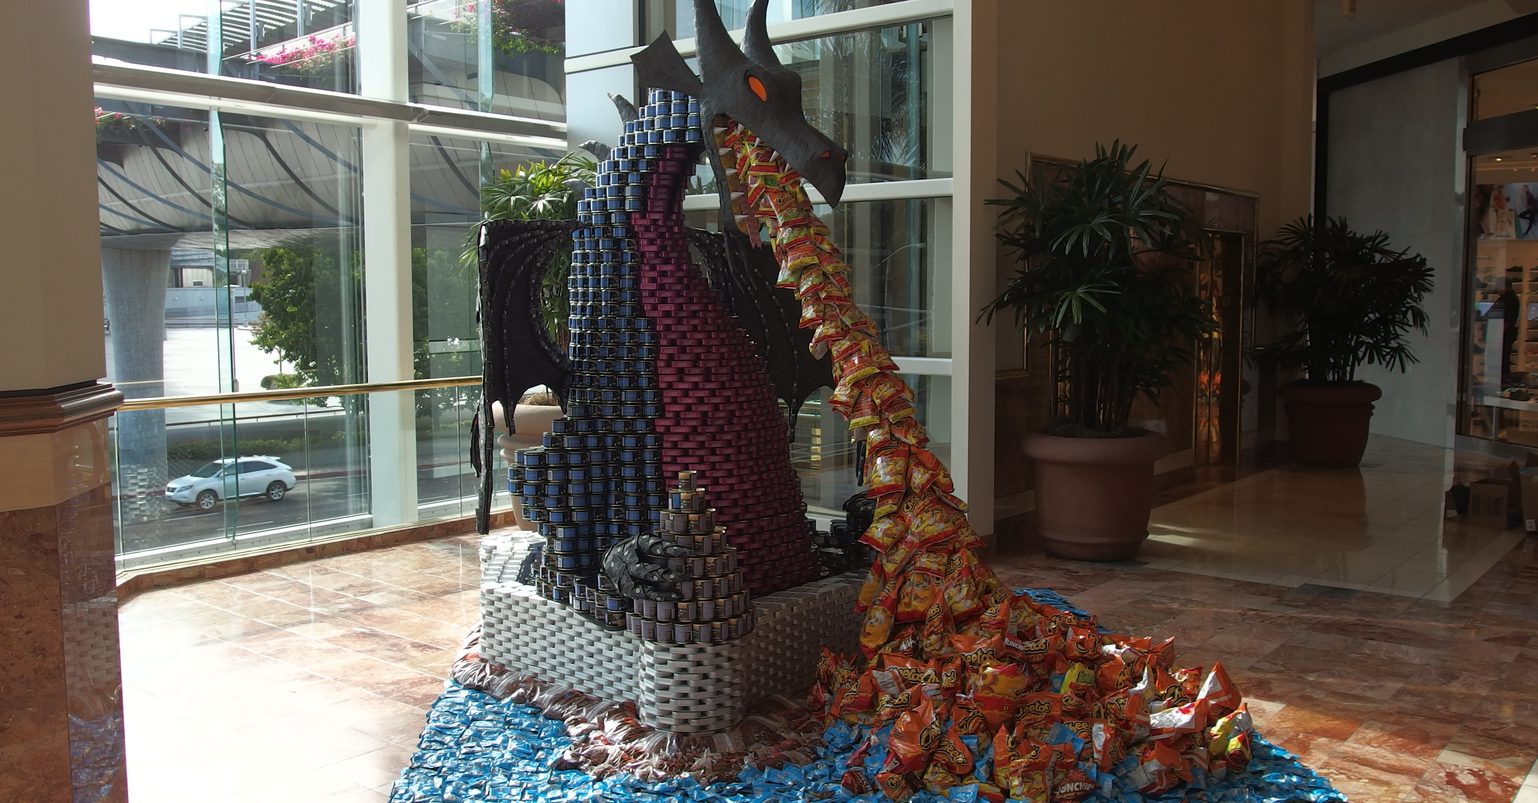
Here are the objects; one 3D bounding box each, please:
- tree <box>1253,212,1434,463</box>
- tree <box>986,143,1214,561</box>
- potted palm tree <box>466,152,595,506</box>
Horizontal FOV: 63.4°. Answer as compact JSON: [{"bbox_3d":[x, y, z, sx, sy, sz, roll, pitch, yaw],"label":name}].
[{"bbox_3d":[5.598,-0.589,12.293,1.700,2.420,1.650,-1,5,-10],"label":"tree"},{"bbox_3d":[2.119,-0.337,7.949,1.450,2.620,1.450,-1,5,-10],"label":"tree"},{"bbox_3d":[-1.477,-0.425,8.893,1.450,2.680,1.450,-1,5,-10],"label":"potted palm tree"}]

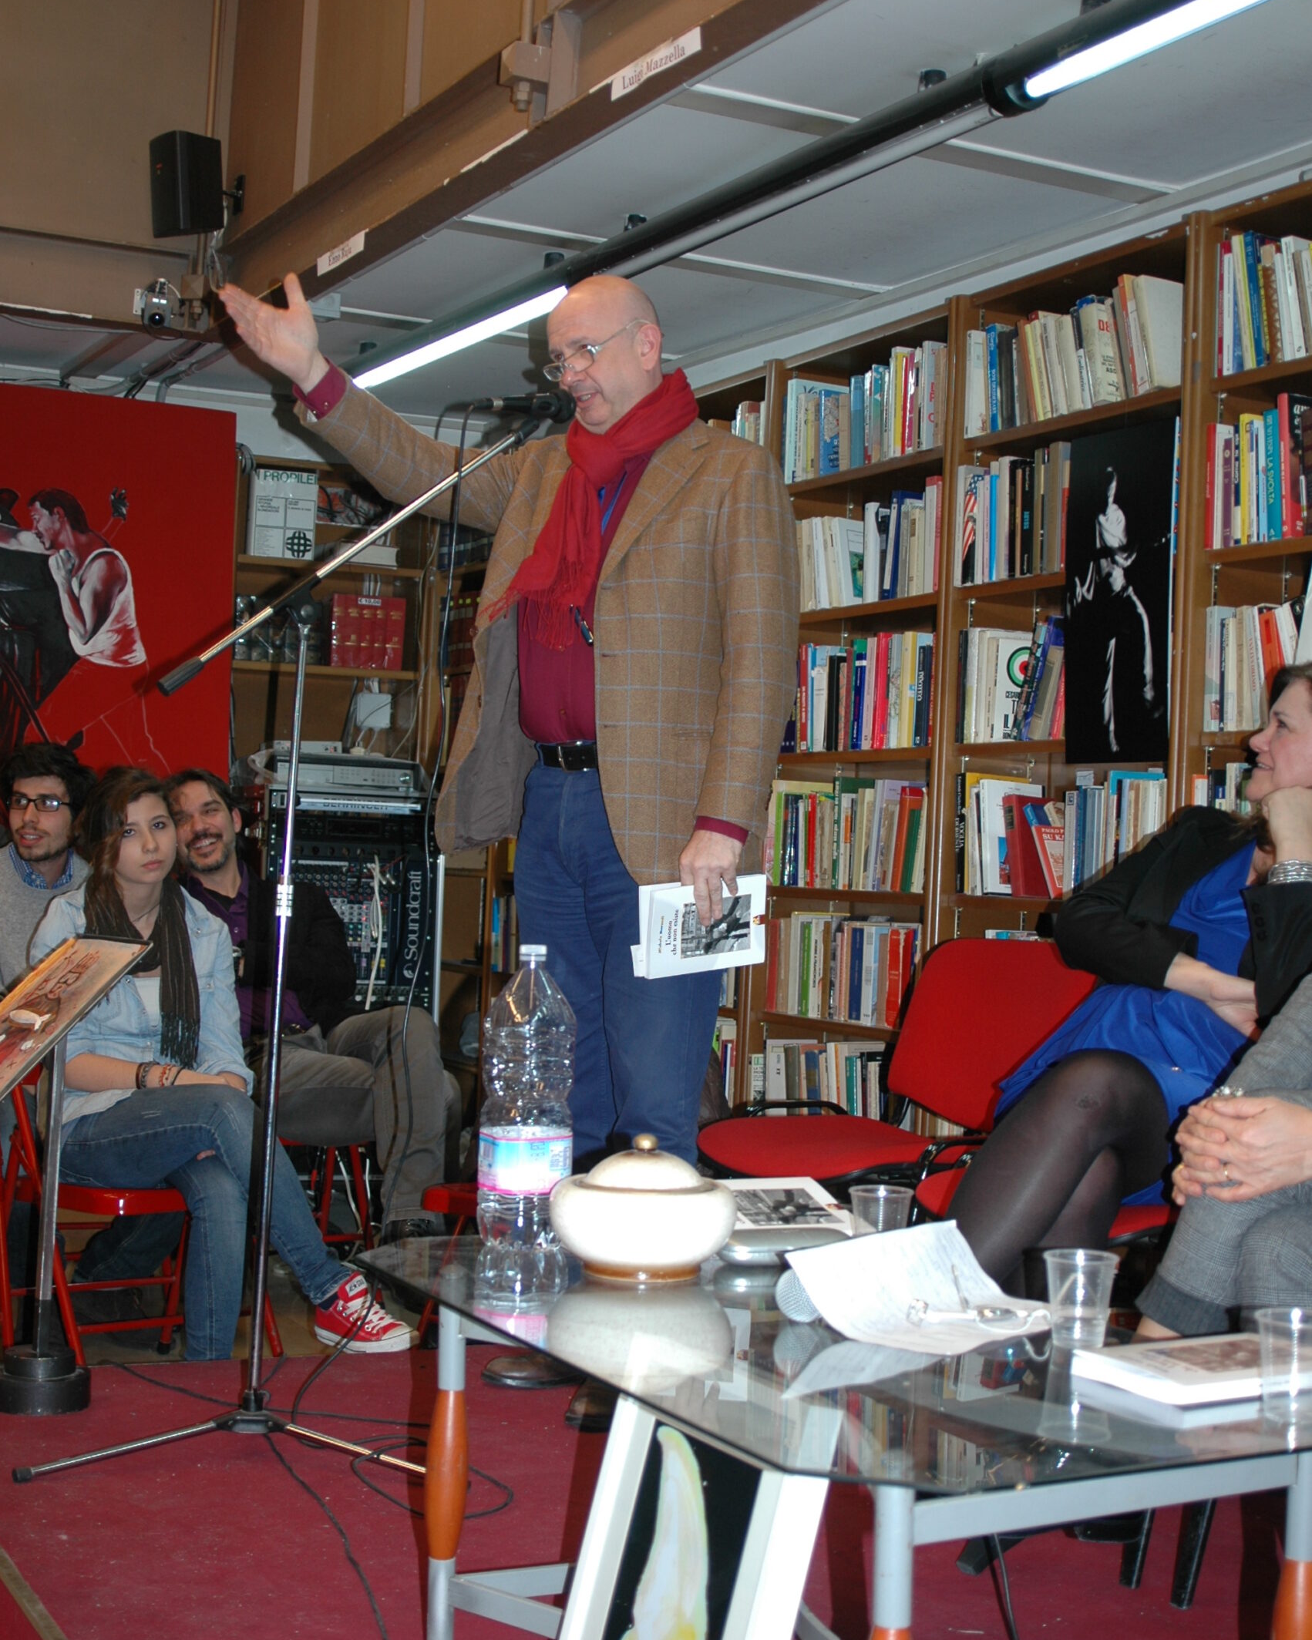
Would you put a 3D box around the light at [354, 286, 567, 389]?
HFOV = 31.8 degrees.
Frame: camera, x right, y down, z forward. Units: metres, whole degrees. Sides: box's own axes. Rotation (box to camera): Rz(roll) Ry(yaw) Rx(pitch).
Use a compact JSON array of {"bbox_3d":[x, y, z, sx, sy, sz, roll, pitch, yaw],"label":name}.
[{"bbox_3d":[-0.506,-1.070,5.240,0.040,0.040,1.417,3,-1,-27],"label":"light"}]

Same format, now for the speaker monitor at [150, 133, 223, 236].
[{"bbox_3d":[-1.121,-1.521,5.500,0.145,0.245,0.160,-5,4,-36],"label":"speaker monitor"}]

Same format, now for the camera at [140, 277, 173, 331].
[{"bbox_3d":[-1.223,-1.259,5.650,0.075,0.115,0.120,2,6,-11],"label":"camera"}]

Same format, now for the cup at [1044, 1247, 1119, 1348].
[{"bbox_3d":[0.400,0.450,2.167,0.070,0.084,0.070,3,-1,0],"label":"cup"}]

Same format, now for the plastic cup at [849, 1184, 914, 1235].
[{"bbox_3d":[0.248,0.450,2.516,0.070,0.084,0.070,3,-1,0],"label":"plastic cup"}]

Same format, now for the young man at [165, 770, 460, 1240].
[{"bbox_3d":[-0.877,0.561,5.490,0.540,1.330,0.750,3,-1,-33],"label":"young man"}]

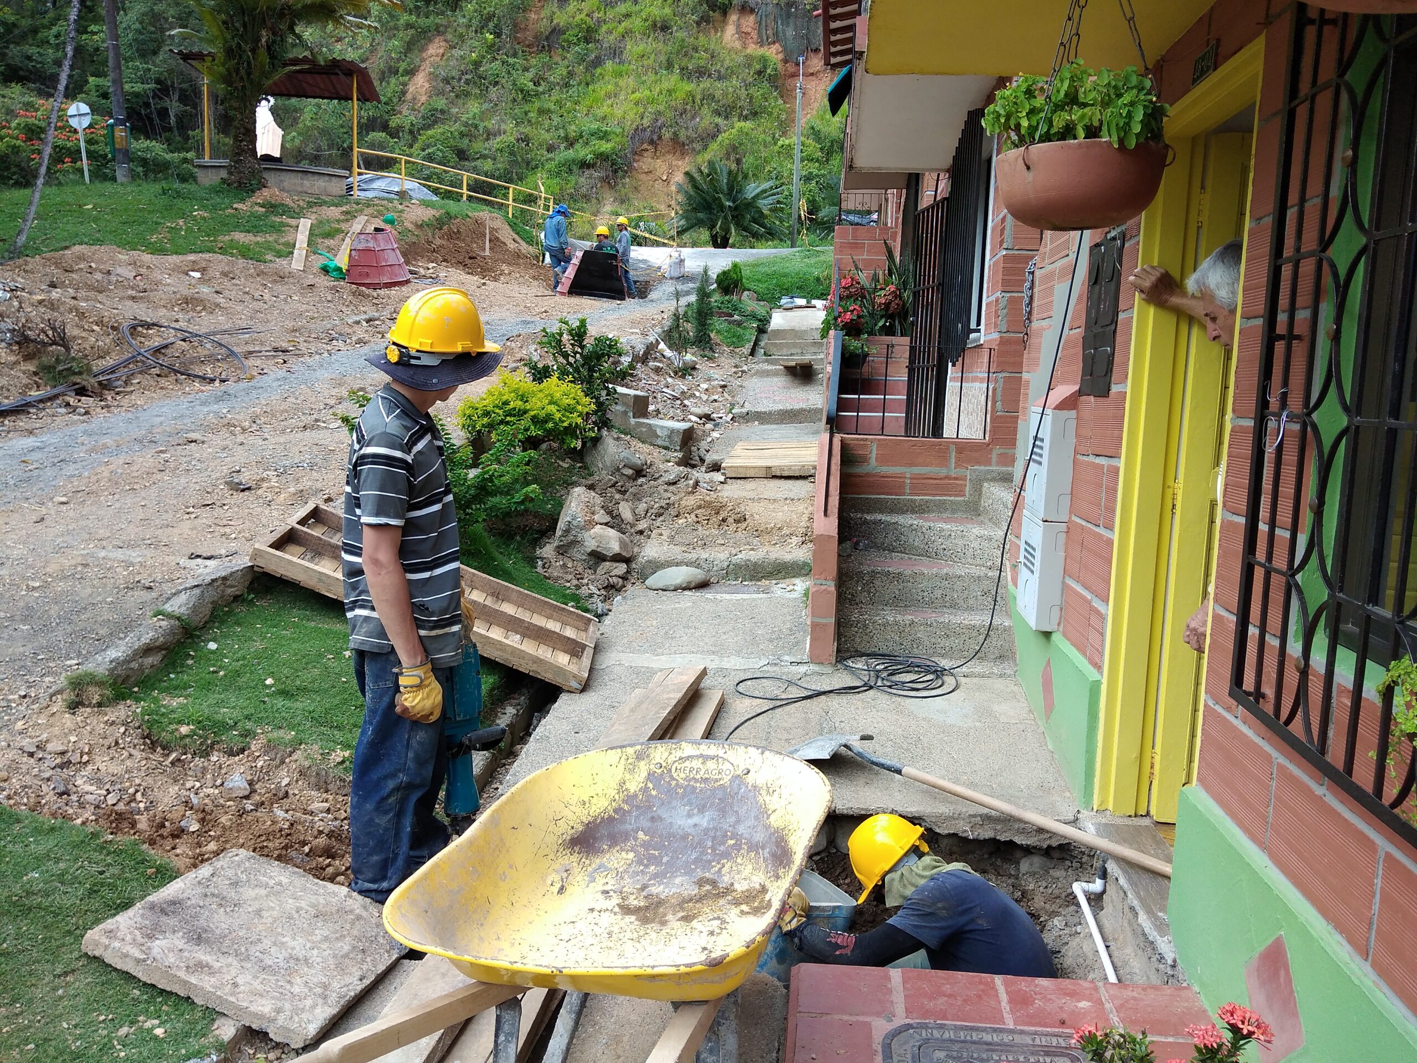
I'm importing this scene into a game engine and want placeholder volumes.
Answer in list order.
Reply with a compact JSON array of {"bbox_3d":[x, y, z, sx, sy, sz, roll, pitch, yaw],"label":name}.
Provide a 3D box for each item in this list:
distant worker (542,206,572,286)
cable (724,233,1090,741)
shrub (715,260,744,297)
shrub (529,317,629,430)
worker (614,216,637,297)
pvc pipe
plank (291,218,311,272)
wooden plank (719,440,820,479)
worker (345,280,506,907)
[{"bbox_3d":[-2.988,-5.611,21.045,0.500,1.670,0.500,-2,8,-37],"label":"distant worker"},{"bbox_3d":[0.777,-0.248,4.394,1.250,1.900,1.600,3,7,6],"label":"cable"},{"bbox_3d":[0.385,-4.625,19.500,0.530,0.697,0.530,2,6,0],"label":"shrub"},{"bbox_3d":[-1.137,-1.349,9.300,0.880,1.080,0.850,3,7,6],"label":"shrub"},{"bbox_3d":[-1.760,-5.828,22.561,0.500,1.700,0.460,5,7,19],"label":"worker"},{"bbox_3d":[1.081,1.073,2.881,0.100,0.060,0.640,4,7,11],"label":"pvc pipe"},{"bbox_3d":[-7.641,-5.417,20.000,0.210,0.040,2.360,2,37,-18],"label":"plank"},{"bbox_3d":[0.556,-0.634,9.300,0.880,0.100,0.850,3,13,6],"label":"wooden plank"},{"bbox_3d":[-0.798,0.202,2.923,0.440,1.720,0.480,-1,7,-30],"label":"worker"}]

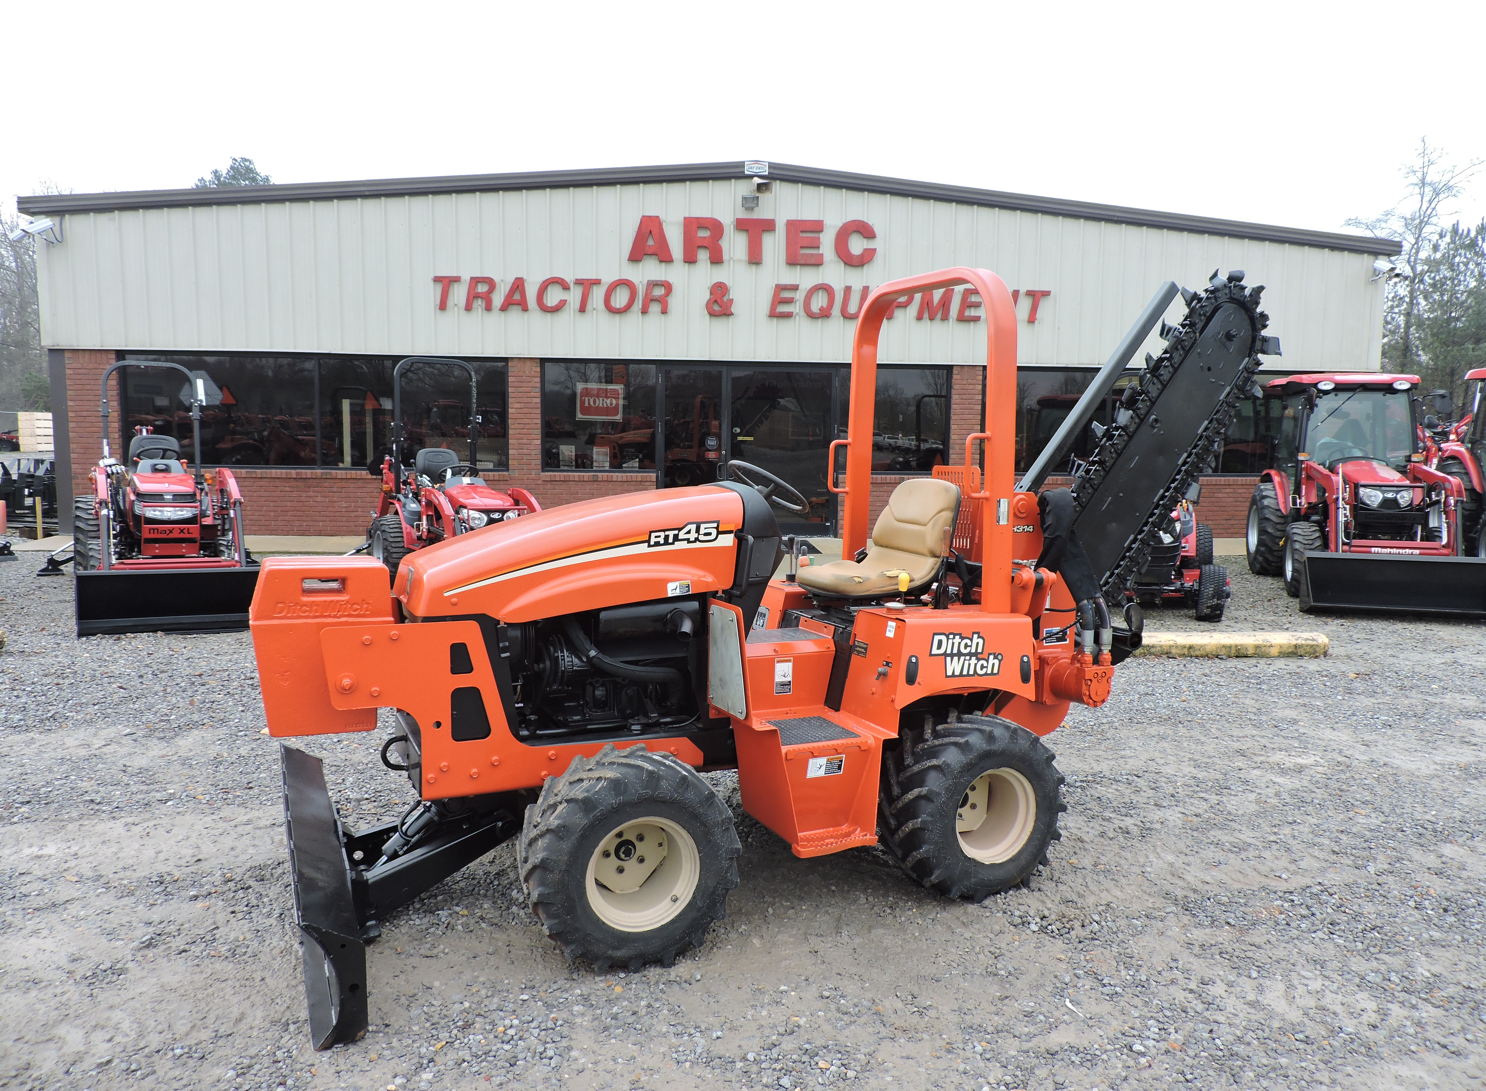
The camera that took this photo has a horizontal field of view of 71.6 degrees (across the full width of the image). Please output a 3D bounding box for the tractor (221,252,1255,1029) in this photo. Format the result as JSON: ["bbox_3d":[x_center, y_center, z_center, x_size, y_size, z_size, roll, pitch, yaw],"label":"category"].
[{"bbox_3d":[0.420,-0.005,3.971,4.200,2.280,1.560,-2,7,-25],"label":"tractor"}]

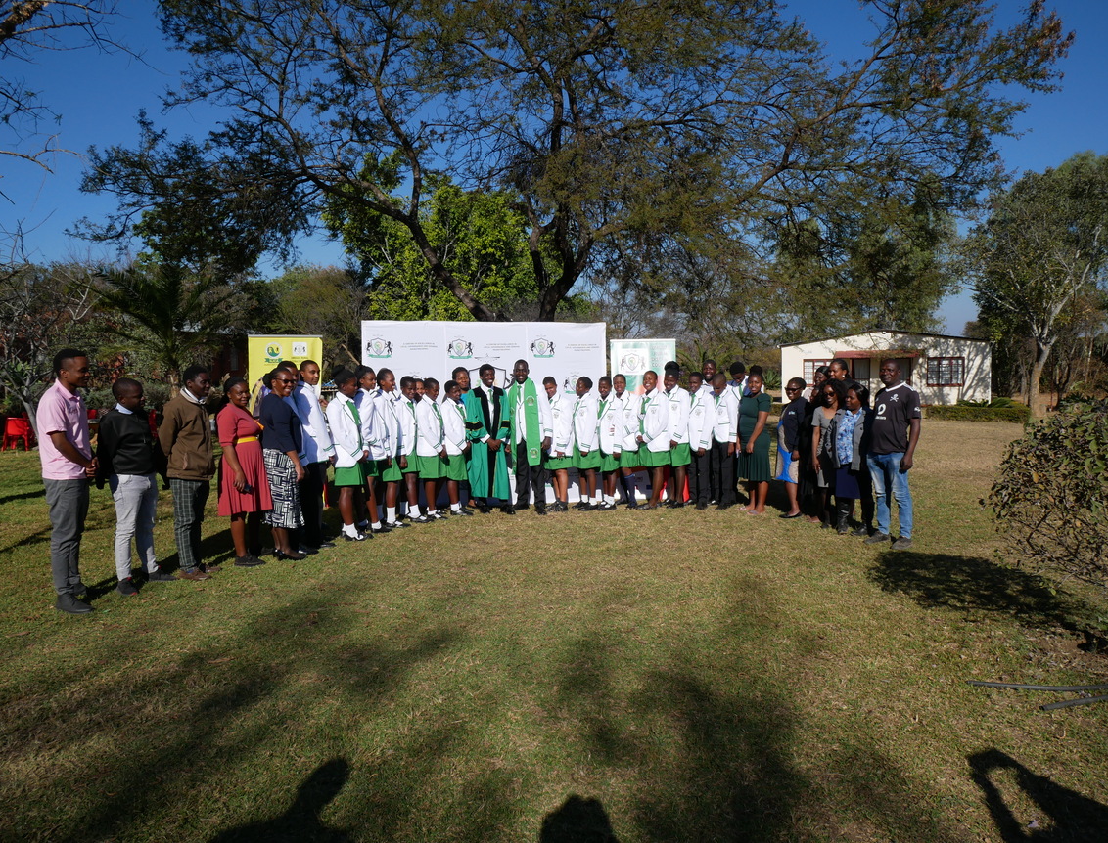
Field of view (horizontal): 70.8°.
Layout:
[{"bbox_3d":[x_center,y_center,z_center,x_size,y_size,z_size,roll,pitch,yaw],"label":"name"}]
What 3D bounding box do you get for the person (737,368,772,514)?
[{"bbox_3d":[2.324,0.211,9.022,0.480,1.699,0.340,2,4,33],"label":"person"}]

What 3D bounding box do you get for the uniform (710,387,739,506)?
[{"bbox_3d":[2.000,0.297,9.105,0.300,1.360,0.420,-4,5,-39],"label":"uniform"}]

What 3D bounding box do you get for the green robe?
[{"bbox_3d":[-0.771,0.249,8.967,0.540,1.318,0.380,-1,4,-15],"label":"green robe"}]

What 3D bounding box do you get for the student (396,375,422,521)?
[{"bbox_3d":[-1.601,0.288,8.539,0.300,1.560,0.420,3,4,40],"label":"student"}]

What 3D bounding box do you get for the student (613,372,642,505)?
[{"bbox_3d":[0.894,0.229,9.564,0.440,1.620,0.340,2,4,35],"label":"student"}]

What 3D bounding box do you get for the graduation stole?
[{"bbox_3d":[-0.344,0.024,8.929,0.380,1.067,0.270,1,4,24],"label":"graduation stole"}]

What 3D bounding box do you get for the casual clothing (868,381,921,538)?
[{"bbox_3d":[3.104,0.358,7.097,0.340,1.419,0.500,-3,4,-29],"label":"casual clothing"}]

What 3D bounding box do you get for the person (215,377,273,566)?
[{"bbox_3d":[-2.673,0.416,6.659,0.370,1.573,0.450,0,4,13],"label":"person"}]

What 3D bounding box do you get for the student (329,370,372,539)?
[{"bbox_3d":[-1.974,0.309,7.533,0.330,1.663,0.430,1,4,27],"label":"student"}]

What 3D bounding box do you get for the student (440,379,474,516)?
[{"bbox_3d":[-1.149,0.298,9.113,0.440,1.556,0.340,-3,4,-42],"label":"student"}]

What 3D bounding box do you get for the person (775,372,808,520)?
[{"bbox_3d":[2.677,0.294,8.726,0.360,1.561,0.460,-2,4,-32],"label":"person"}]

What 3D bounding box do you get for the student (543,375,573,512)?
[{"bbox_3d":[0.041,0.252,9.177,0.430,1.561,0.300,3,4,38],"label":"student"}]

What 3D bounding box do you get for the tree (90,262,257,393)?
[{"bbox_3d":[-9.067,-1.629,18.416,3.900,4.261,3.900,0,3,0],"label":"tree"}]

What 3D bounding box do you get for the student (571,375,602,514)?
[{"bbox_3d":[0.379,0.257,9.367,0.420,1.593,0.320,3,4,42],"label":"student"}]

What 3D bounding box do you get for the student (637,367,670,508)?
[{"bbox_3d":[1.189,0.214,9.279,0.450,1.625,0.330,3,4,42],"label":"student"}]

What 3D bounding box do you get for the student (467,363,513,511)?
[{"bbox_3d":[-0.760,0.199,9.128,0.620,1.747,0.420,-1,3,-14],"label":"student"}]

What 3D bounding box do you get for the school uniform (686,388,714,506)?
[{"bbox_3d":[1.726,0.292,9.117,0.300,1.373,0.420,-3,5,-37],"label":"school uniform"}]

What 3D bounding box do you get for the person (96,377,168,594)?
[{"bbox_3d":[-3.163,0.452,5.806,0.340,1.544,0.550,2,4,30],"label":"person"}]

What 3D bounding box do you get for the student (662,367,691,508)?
[{"bbox_3d":[1.460,0.156,9.255,0.320,1.691,0.430,-3,5,-39],"label":"student"}]

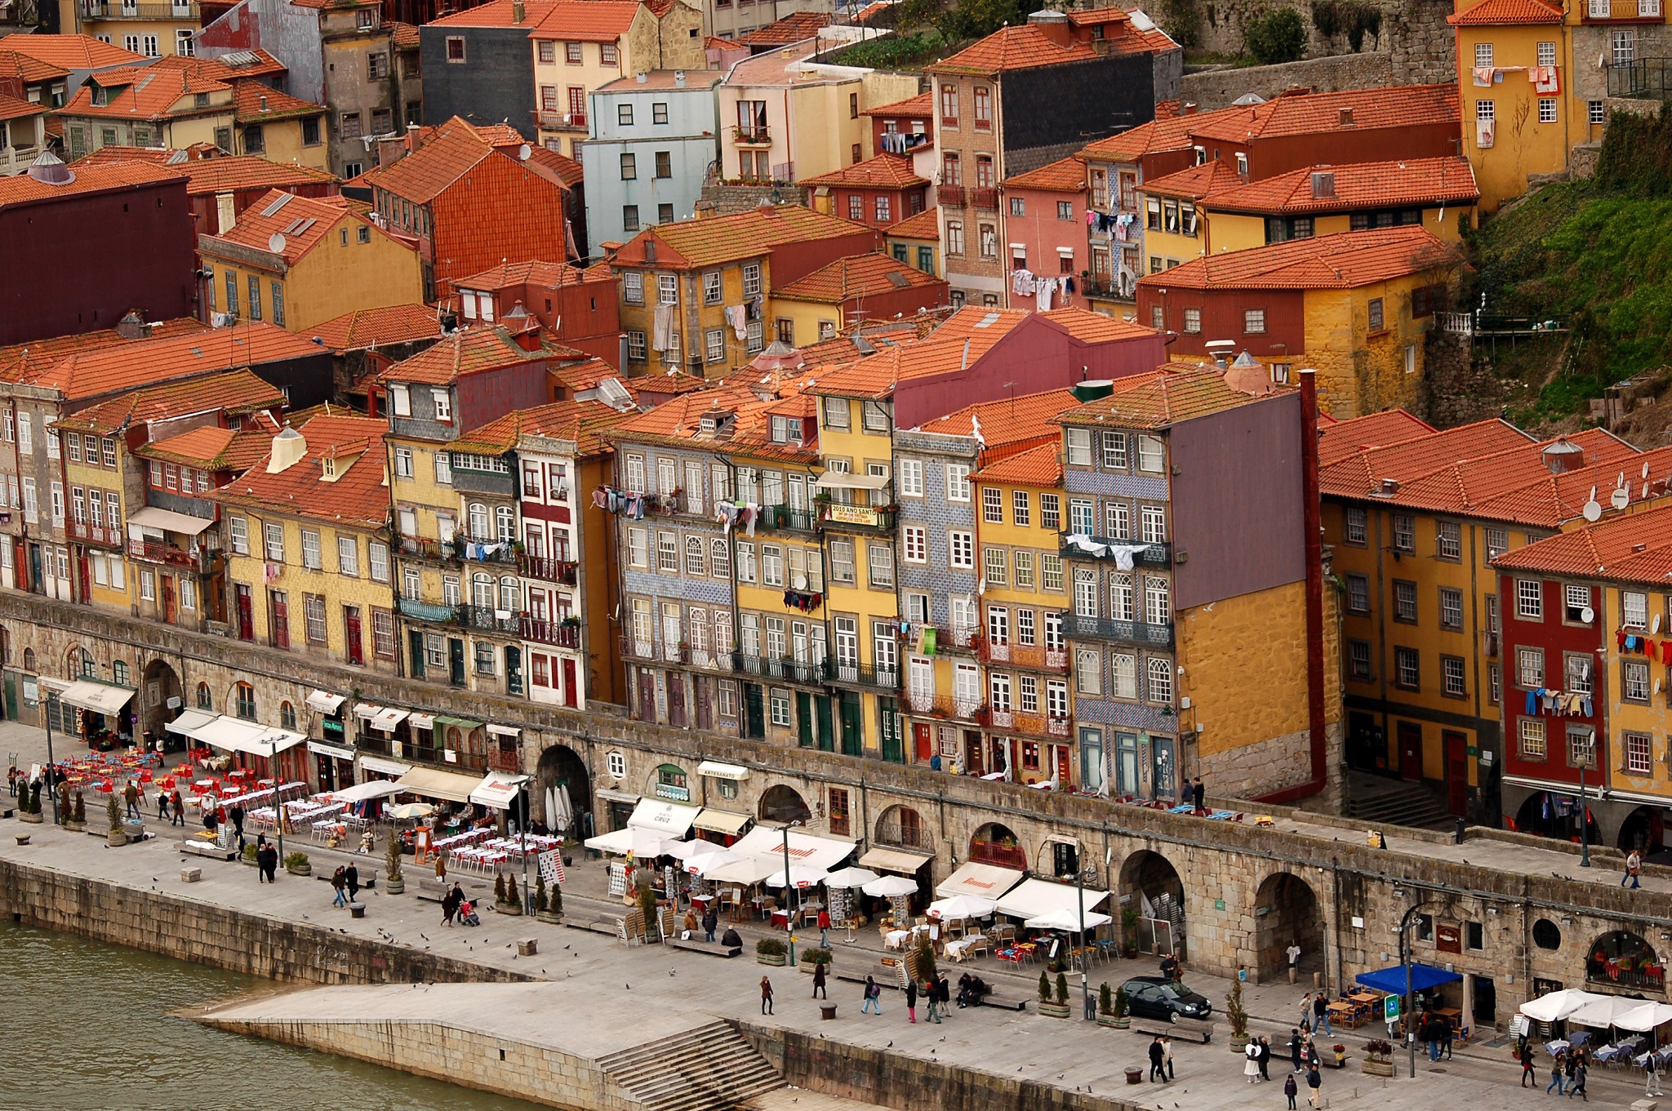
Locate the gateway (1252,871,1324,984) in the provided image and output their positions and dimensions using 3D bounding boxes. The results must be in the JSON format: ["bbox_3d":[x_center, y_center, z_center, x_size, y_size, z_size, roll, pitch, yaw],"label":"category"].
[{"bbox_3d":[18.662,14.854,227.863,3.299,4.800,1.800,7,14,42],"label":"gateway"}]

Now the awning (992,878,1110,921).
[{"bbox_3d":[8.974,14.252,234.839,2.012,0.900,4.709,-13,14,-42],"label":"awning"}]

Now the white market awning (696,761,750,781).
[{"bbox_3d":[-4.930,9.461,249.604,2.820,0.488,0.381,8,15,45],"label":"white market awning"}]

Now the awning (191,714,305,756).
[{"bbox_3d":[-29.104,8.948,282.060,2.050,0.720,8.085,-10,11,-36],"label":"awning"}]

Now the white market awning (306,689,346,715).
[{"bbox_3d":[-24.096,6.957,269.627,0.617,0.697,2.498,-11,14,-39],"label":"white market awning"}]

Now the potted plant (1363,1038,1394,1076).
[{"bbox_3d":[20.580,19.009,216.089,1.280,1.220,0.570,7,15,42],"label":"potted plant"}]

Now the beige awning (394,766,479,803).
[{"bbox_3d":[-18.223,10.571,262.905,1.094,0.830,5.605,-11,13,-38],"label":"beige awning"}]

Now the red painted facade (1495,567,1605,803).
[{"bbox_3d":[28.942,5.107,228.806,0.600,8.351,5.397,-11,12,-42],"label":"red painted facade"}]

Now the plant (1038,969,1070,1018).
[{"bbox_3d":[8.684,17.416,227.255,0.620,1.725,1.420,-12,13,-43],"label":"plant"}]

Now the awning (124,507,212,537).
[{"bbox_3d":[-34.294,-1.745,294.517,1.300,0.660,6.664,-10,11,-36],"label":"awning"}]

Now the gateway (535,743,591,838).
[{"bbox_3d":[-11.786,10.730,257.621,1.300,4.820,3.720,-13,15,-42],"label":"gateway"}]

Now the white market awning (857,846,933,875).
[{"bbox_3d":[2.534,12.954,241.819,3.238,0.584,0.988,7,15,41],"label":"white market awning"}]

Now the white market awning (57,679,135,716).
[{"bbox_3d":[-36.760,7.047,284.348,1.163,0.938,5.021,-12,14,-40],"label":"white market awning"}]

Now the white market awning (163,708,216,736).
[{"bbox_3d":[-32.493,8.403,287.025,1.450,0.850,3.196,-10,11,-36],"label":"white market awning"}]

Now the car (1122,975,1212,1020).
[{"bbox_3d":[12.941,17.500,225.069,3.900,1.465,1.650,6,14,40],"label":"car"}]

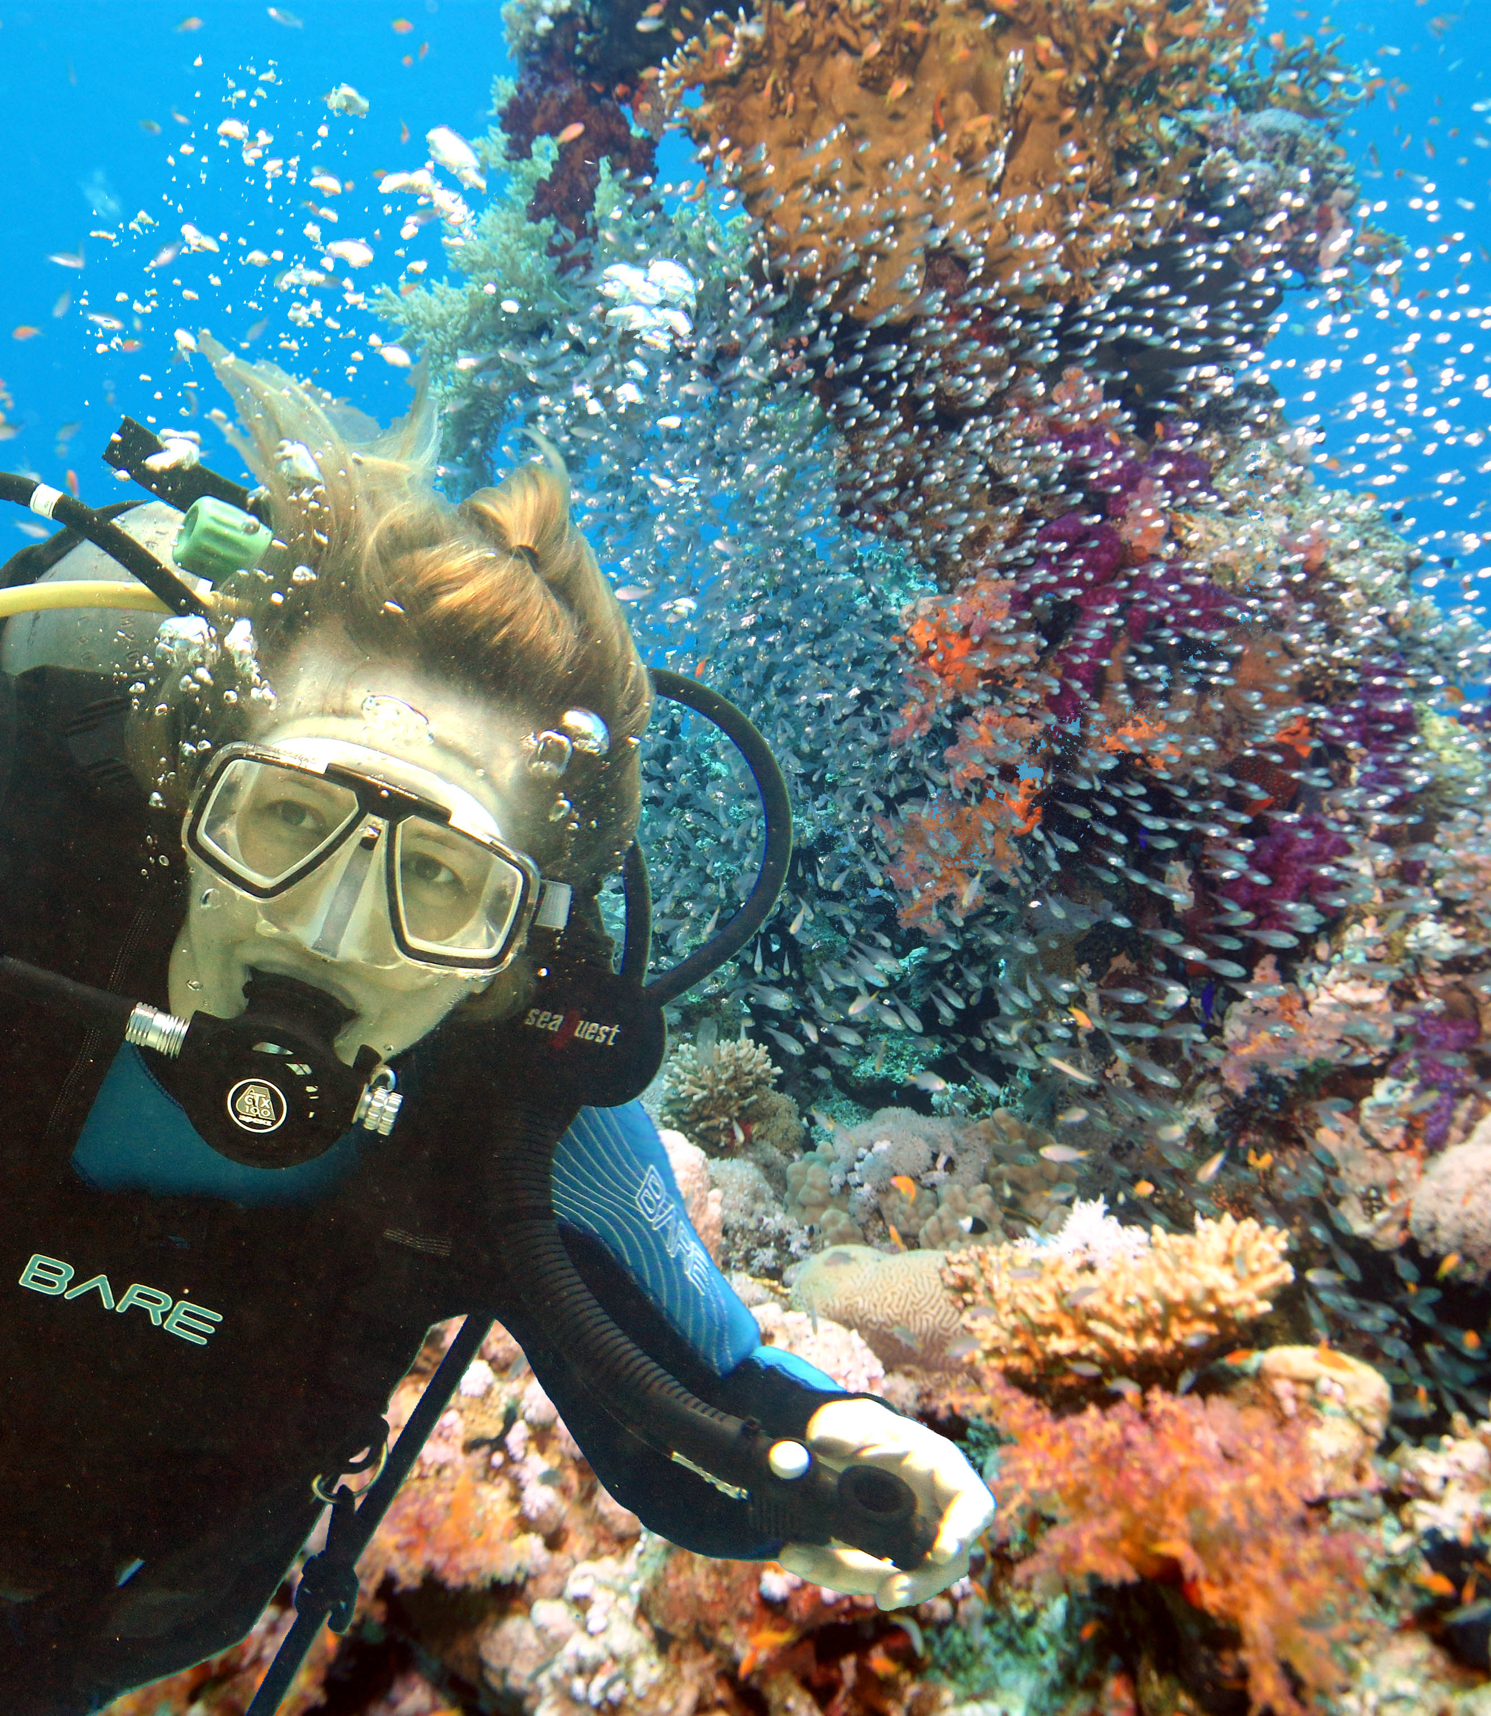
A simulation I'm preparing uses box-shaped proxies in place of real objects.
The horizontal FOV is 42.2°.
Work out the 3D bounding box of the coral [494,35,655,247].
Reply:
[{"bbox_3d":[-0.213,-0.905,2.450,0.190,0.240,0.160,0,3,0],"label":"coral"}]

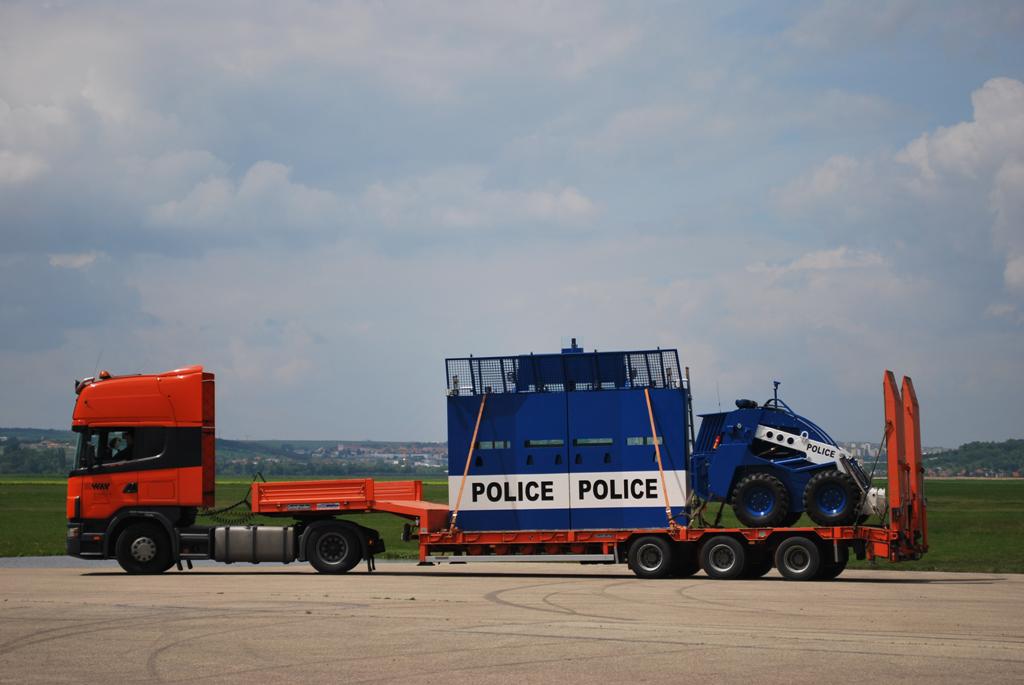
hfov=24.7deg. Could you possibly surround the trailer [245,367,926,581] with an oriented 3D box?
[{"bbox_3d":[1.384,2.532,44.418,12.700,3.750,2.600,-1,-3,18],"label":"trailer"}]

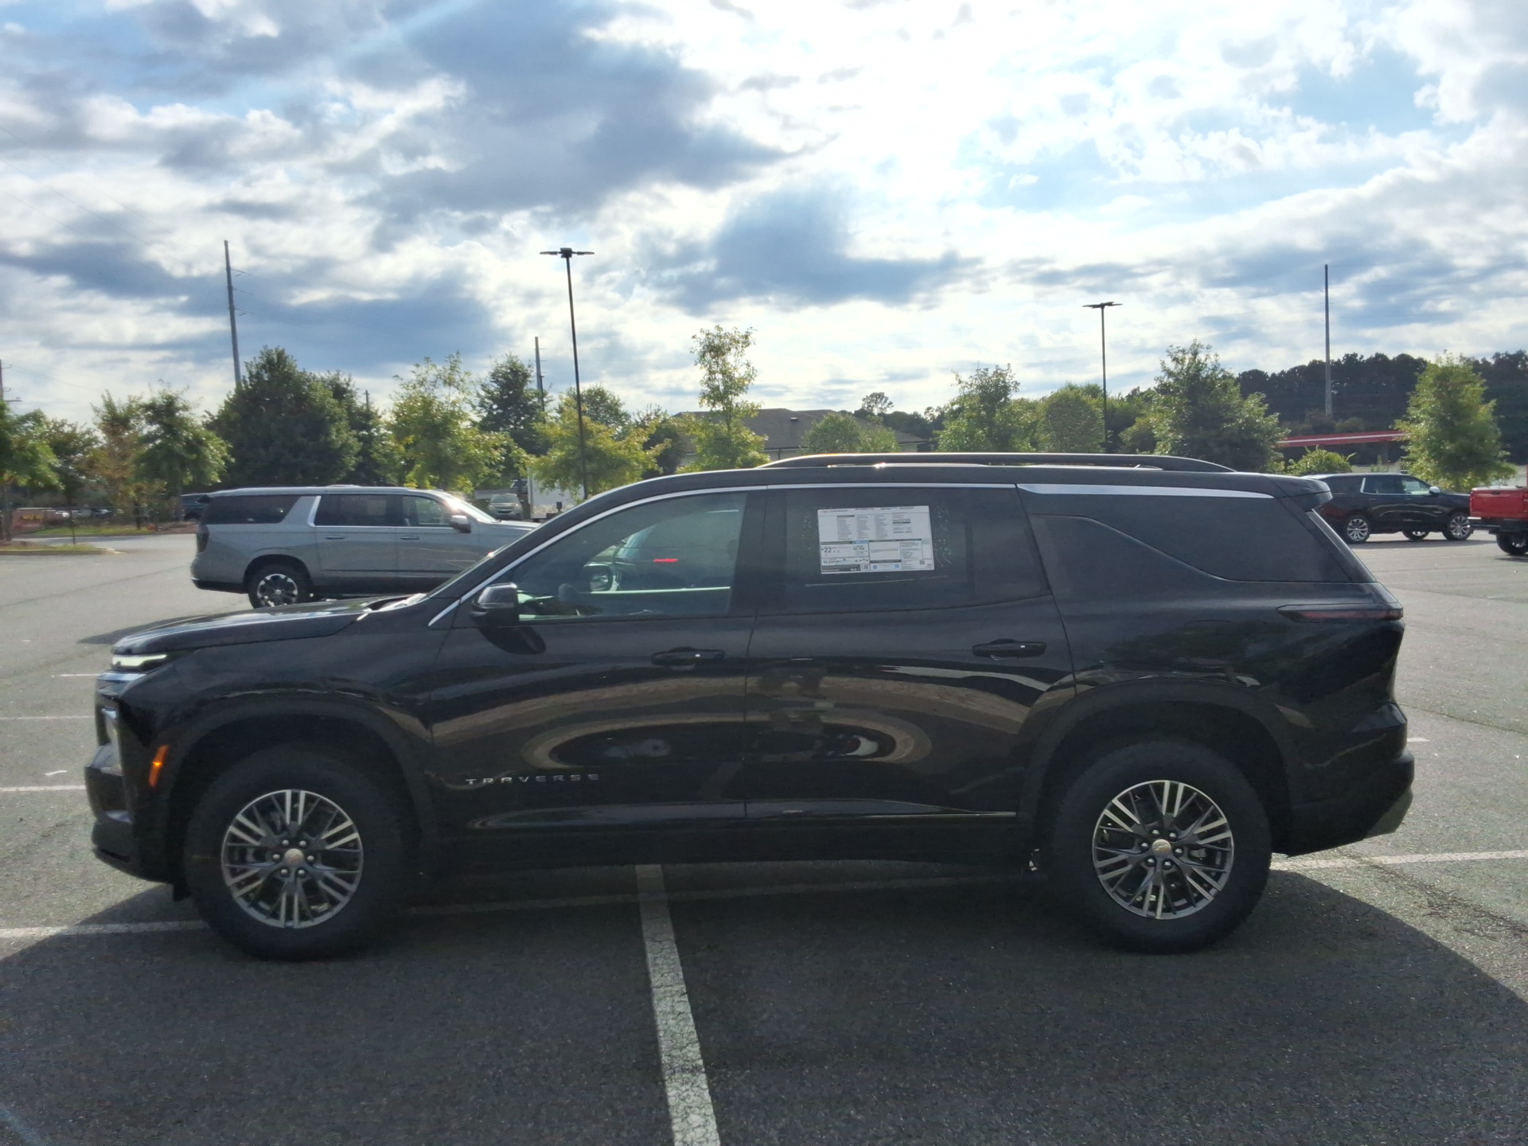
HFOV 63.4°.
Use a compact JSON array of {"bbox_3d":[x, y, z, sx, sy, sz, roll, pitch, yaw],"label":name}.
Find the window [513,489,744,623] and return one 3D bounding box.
[{"bbox_3d":[-0.495,-0.059,4.500,0.870,0.470,0.130,-1,4,0],"label":"window"}]

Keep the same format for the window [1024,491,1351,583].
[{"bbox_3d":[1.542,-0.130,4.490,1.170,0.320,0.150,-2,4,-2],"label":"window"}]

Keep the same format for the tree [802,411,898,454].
[{"bbox_3d":[4.371,-5.746,62.000,5.210,4.854,5.210,-3,5,4],"label":"tree"}]

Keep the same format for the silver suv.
[{"bbox_3d":[-5.170,-0.330,18.400,5.730,1.920,2.060,-2,4,0],"label":"silver suv"}]

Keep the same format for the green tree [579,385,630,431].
[{"bbox_3d":[-10.856,-7.765,80.000,5.200,8.900,5.200,-2,4,-7],"label":"green tree"}]

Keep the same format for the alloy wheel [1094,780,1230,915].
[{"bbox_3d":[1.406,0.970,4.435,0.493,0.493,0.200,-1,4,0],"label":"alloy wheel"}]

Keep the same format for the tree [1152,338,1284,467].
[{"bbox_3d":[20.579,-6.913,56.000,6.274,7.322,6.274,-1,5,20],"label":"tree"}]

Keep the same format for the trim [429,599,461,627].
[{"bbox_3d":[-1.140,0.143,4.422,0.116,0.092,0.030,0,5,0],"label":"trim"}]

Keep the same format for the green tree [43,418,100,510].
[{"bbox_3d":[-37.993,-5.517,68.000,3.550,5.980,3.550,-3,4,0],"label":"green tree"}]

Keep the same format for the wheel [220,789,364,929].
[{"bbox_3d":[-1.666,1.006,4.463,0.500,0.500,0.180,0,5,0],"label":"wheel"}]

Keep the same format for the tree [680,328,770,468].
[{"bbox_3d":[-1.473,-5.916,50.000,3.770,8.110,3.770,-3,4,0],"label":"tree"}]

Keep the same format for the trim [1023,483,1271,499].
[{"bbox_3d":[1.415,-0.304,4.600,0.940,0.062,0.060,-1,4,0],"label":"trim"}]

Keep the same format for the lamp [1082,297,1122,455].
[{"bbox_3d":[14.665,-6.962,53.000,1.700,9.370,0.500,-3,4,0],"label":"lamp"}]

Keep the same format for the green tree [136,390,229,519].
[{"bbox_3d":[-29.072,-5.659,62.000,4.670,6.950,4.670,-3,4,0],"label":"green tree"}]

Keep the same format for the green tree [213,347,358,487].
[{"bbox_3d":[-26.336,-7.562,68.000,8.472,9.898,8.472,-5,5,-21],"label":"green tree"}]

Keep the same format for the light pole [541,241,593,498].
[{"bbox_3d":[-5.407,-5.024,36.000,1.600,8.900,1.500,-2,4,-9],"label":"light pole"}]

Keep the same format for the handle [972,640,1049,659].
[{"bbox_3d":[0.853,0.268,4.298,0.262,0.067,0.050,0,5,0],"label":"handle"}]

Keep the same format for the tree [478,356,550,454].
[{"bbox_3d":[-15.030,-8.222,75.000,4.780,10.140,4.780,-3,4,0],"label":"tree"}]

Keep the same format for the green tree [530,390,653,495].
[{"bbox_3d":[-7.207,-4.721,52.000,5.170,5.780,5.170,-3,4,0],"label":"green tree"}]

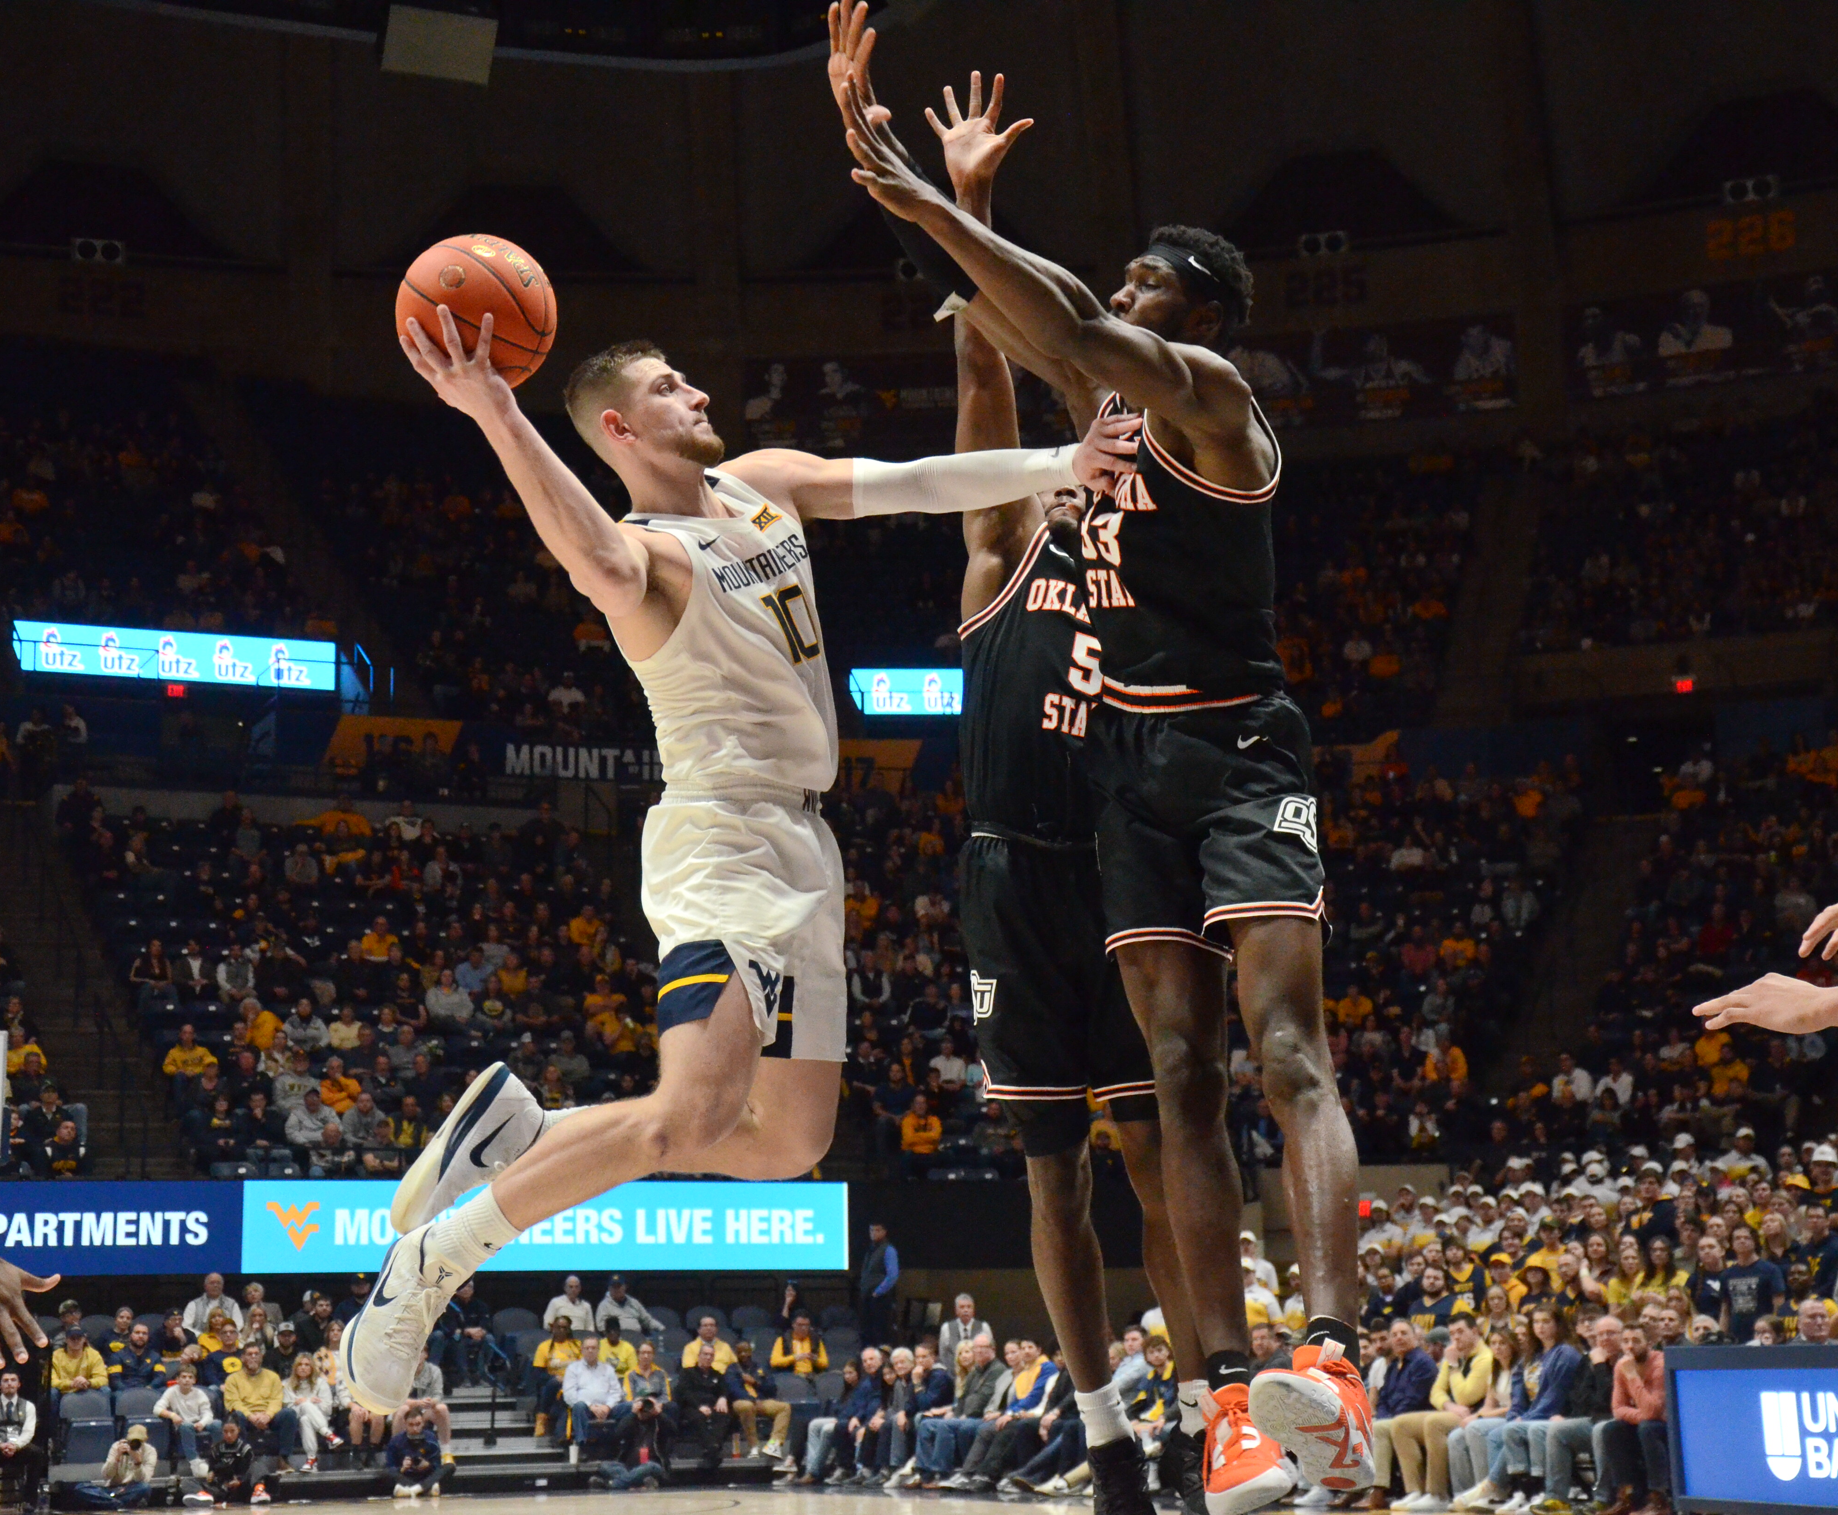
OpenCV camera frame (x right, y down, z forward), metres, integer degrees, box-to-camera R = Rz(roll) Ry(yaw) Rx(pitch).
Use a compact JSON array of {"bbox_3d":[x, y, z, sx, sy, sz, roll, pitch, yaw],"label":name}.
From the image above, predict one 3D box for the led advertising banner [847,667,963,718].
[{"bbox_3d":[1.248,-1.000,61.300,4.600,0.720,0.150,0,-9,0],"label":"led advertising banner"}]

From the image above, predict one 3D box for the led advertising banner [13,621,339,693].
[{"bbox_3d":[-10.896,-1.483,58.500,4.660,0.730,0.150,3,-10,-19],"label":"led advertising banner"}]

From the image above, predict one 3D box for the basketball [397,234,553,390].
[{"bbox_3d":[-0.660,-0.661,5.970,0.240,0.240,0.240,0,-9,0],"label":"basketball"}]

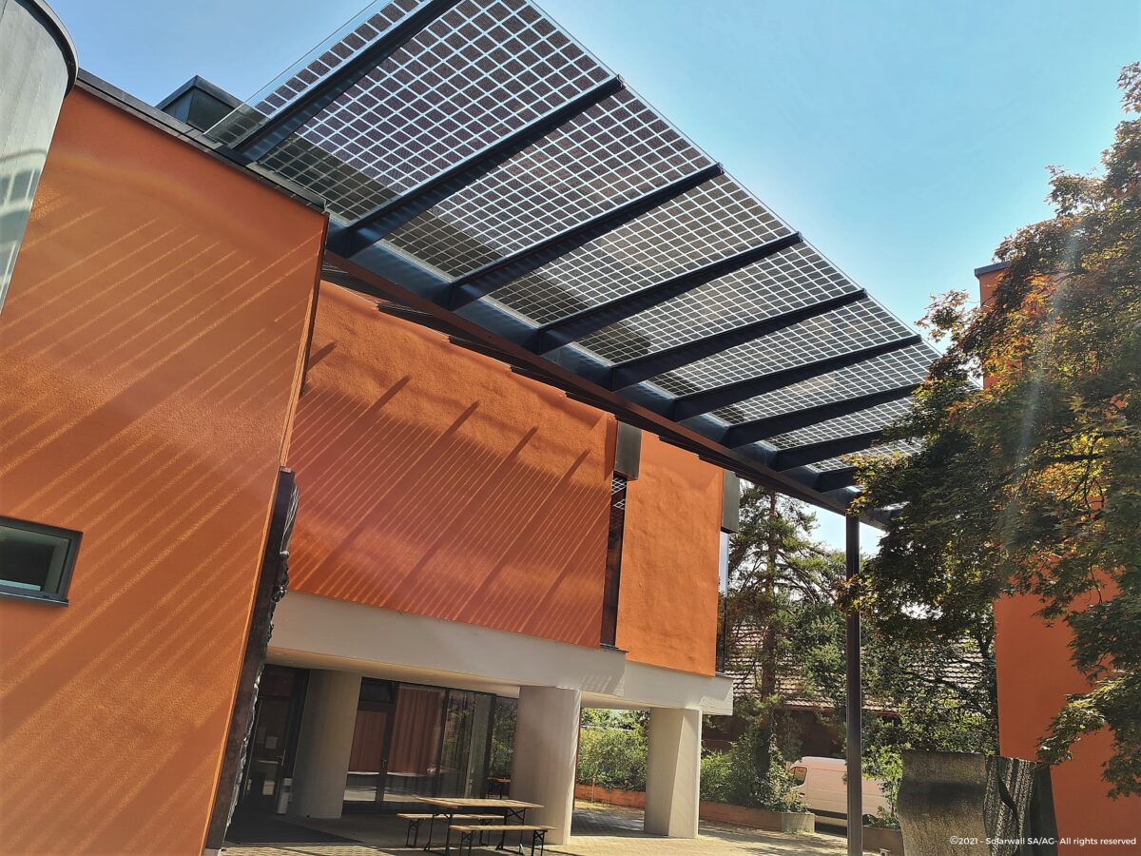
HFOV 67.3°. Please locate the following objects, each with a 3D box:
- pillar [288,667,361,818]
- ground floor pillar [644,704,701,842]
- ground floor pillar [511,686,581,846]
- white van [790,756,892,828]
[{"bbox_3d":[-5.080,6.585,17.969,1.000,2.830,0.780,-13,-26,43],"label":"pillar"},{"bbox_3d":[2.483,8.194,20.508,1.100,2.830,0.850,-13,-26,43],"label":"ground floor pillar"},{"bbox_3d":[-0.483,6.861,17.504,1.100,2.850,0.850,-13,-26,43],"label":"ground floor pillar"},{"bbox_3d":[7.939,11.142,26.206,4.850,1.970,1.950,-10,-24,37],"label":"white van"}]

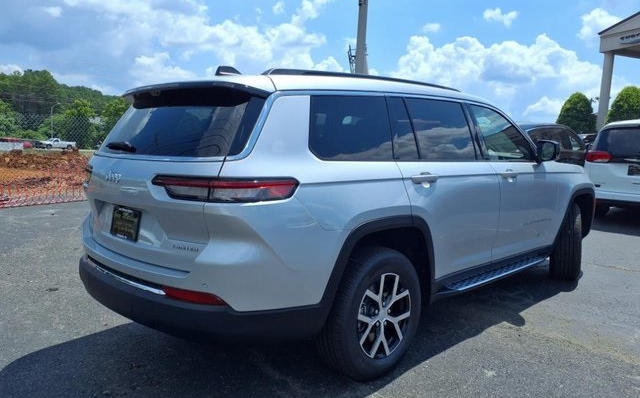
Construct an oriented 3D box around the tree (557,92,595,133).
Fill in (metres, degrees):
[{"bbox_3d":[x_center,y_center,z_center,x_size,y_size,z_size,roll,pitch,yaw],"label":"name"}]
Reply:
[{"bbox_3d":[12.357,-2.973,24.185,1.900,4.358,1.900,3,6,27],"label":"tree"}]

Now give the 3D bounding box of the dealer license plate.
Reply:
[{"bbox_3d":[-1.062,0.136,2.729,0.020,0.165,0.315,6,-1,-44],"label":"dealer license plate"}]

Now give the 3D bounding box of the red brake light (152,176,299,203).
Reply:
[{"bbox_3d":[-0.463,-0.059,2.389,0.450,0.118,0.560,-5,7,-44],"label":"red brake light"}]

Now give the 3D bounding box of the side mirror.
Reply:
[{"bbox_3d":[1.907,-0.399,4.170,0.110,0.170,0.185,-5,7,-44],"label":"side mirror"}]

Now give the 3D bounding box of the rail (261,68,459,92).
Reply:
[{"bbox_3d":[0.391,-0.759,3.233,1.900,0.080,0.065,-7,9,-43],"label":"rail"}]

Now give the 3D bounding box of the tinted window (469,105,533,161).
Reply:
[{"bbox_3d":[1.453,-0.501,3.962,0.900,0.420,0.050,-5,-10,-44],"label":"tinted window"}]

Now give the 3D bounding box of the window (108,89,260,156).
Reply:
[{"bbox_3d":[-0.902,-0.402,2.827,1.420,0.410,0.130,5,-27,46],"label":"window"}]

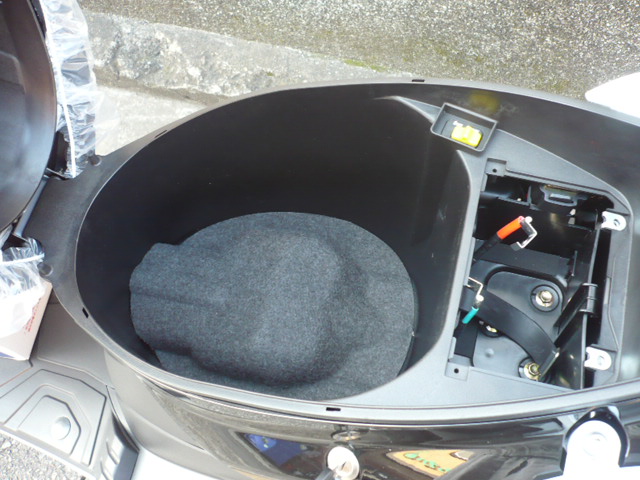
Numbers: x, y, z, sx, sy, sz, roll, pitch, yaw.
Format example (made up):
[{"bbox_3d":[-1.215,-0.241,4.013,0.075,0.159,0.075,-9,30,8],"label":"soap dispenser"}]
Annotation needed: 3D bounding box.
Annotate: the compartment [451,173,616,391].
[{"bbox_3d":[0.200,0.060,0.621,0.118,0.160,0.173,12,68,12],"label":"compartment"}]

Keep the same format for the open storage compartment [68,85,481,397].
[{"bbox_3d":[-0.053,0.022,0.699,0.390,0.230,0.282,12,68,12],"label":"open storage compartment"}]

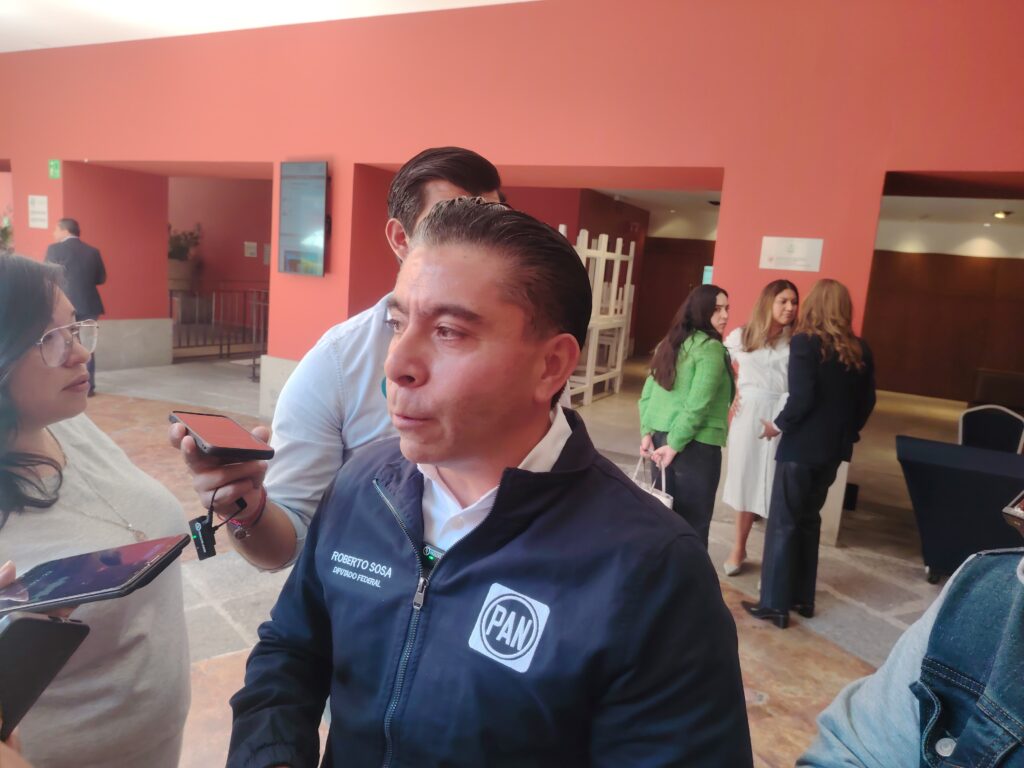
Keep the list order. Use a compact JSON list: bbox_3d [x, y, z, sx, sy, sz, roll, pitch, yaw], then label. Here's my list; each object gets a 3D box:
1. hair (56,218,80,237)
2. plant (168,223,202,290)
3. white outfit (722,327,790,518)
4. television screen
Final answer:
[{"bbox_3d":[-4.375,-1.547,7.020,0.190,0.180,0.160,4,9,-6],"label":"hair"},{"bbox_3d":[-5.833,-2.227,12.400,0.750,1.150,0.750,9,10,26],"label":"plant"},{"bbox_3d":[1.371,0.199,3.870,0.460,1.040,0.320,6,9,9],"label":"white outfit"},{"bbox_3d":[-1.861,-1.479,6.381,0.555,0.975,0.060,9,10,26],"label":"television screen"}]

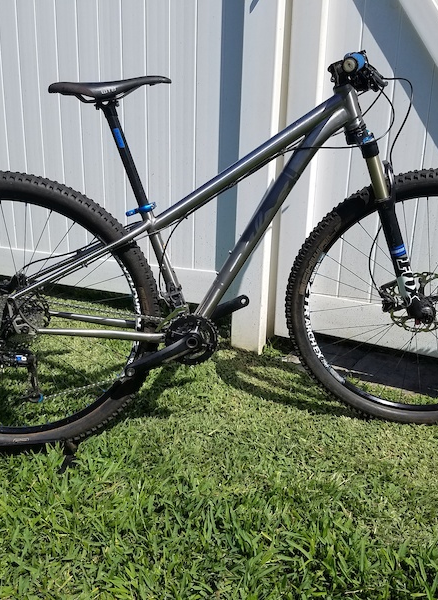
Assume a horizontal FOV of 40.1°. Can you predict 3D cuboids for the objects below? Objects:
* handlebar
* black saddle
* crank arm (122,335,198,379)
[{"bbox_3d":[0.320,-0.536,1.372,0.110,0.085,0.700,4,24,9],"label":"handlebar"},{"bbox_3d":[-0.242,-0.473,1.355,0.270,0.064,0.138,-3,19,-6],"label":"black saddle"},{"bbox_3d":[-0.141,0.135,1.503,0.203,0.034,0.033,-25,20,2],"label":"crank arm"}]

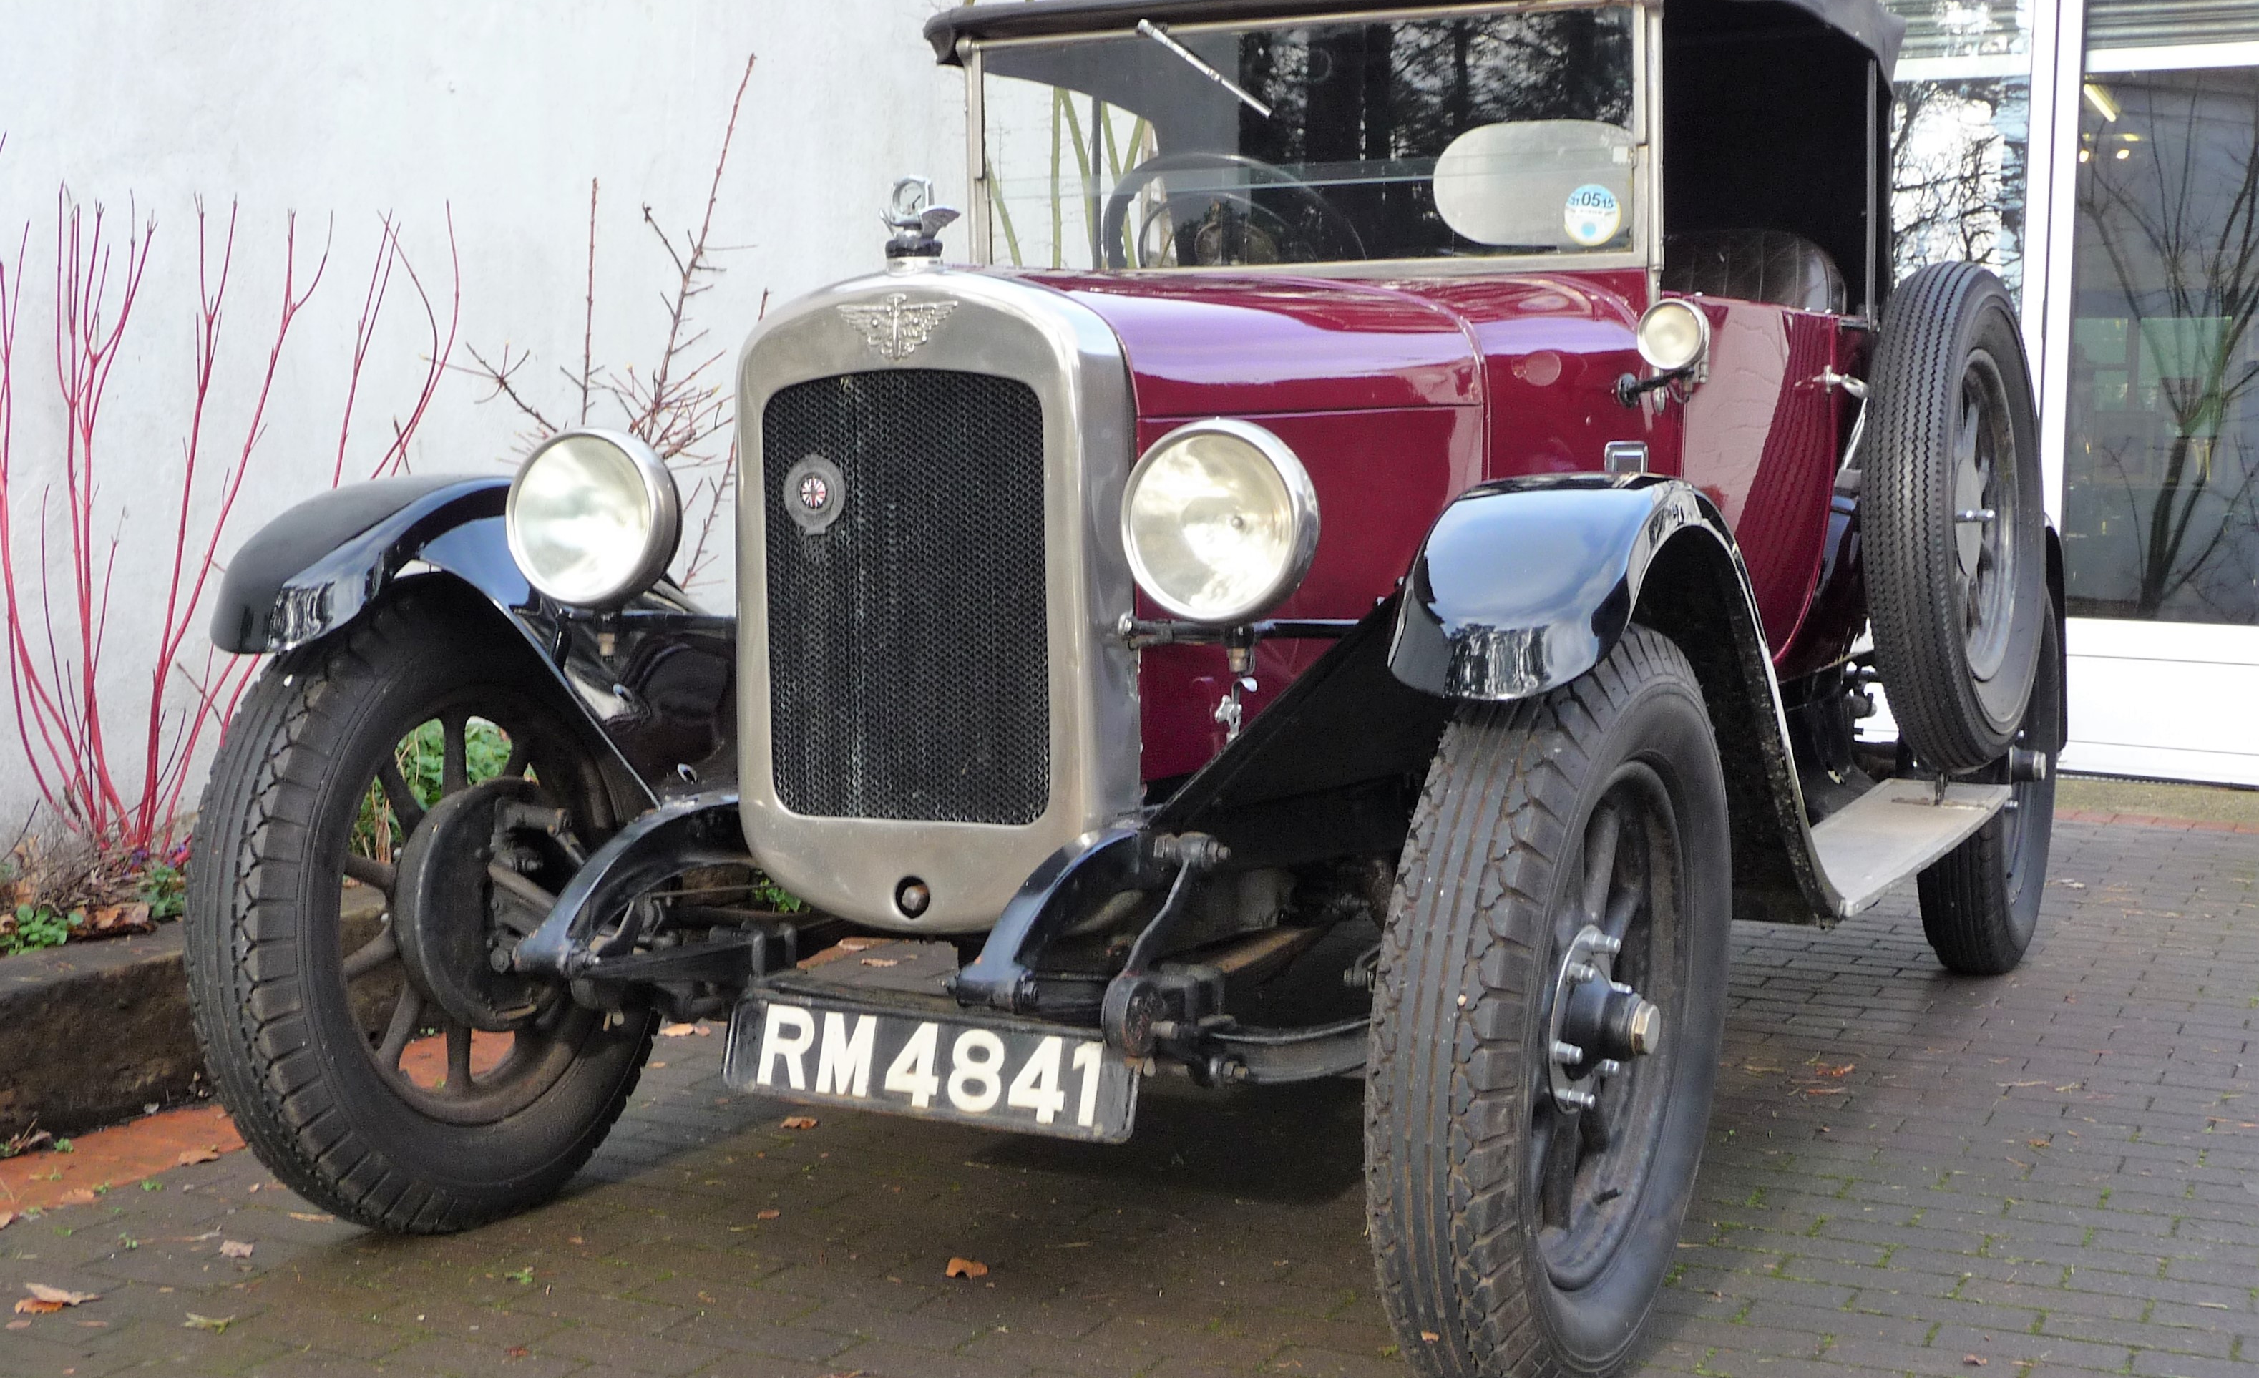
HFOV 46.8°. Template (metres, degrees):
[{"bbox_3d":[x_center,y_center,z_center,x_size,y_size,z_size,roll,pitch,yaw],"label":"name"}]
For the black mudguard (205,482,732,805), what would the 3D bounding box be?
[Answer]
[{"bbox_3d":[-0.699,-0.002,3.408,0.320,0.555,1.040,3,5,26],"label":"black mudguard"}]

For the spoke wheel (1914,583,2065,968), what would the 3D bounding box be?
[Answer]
[{"bbox_3d":[1.696,0.166,5.101,0.155,0.785,0.785,2,4,26],"label":"spoke wheel"}]

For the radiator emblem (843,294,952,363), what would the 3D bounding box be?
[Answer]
[{"bbox_3d":[-0.247,-0.385,2.782,0.147,0.073,0.012,2,4,26],"label":"radiator emblem"}]

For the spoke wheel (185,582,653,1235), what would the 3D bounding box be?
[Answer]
[{"bbox_3d":[-0.831,0.265,3.224,0.158,0.800,0.800,0,3,27],"label":"spoke wheel"}]

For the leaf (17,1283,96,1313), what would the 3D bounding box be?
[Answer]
[{"bbox_3d":[-1.195,0.678,2.905,0.090,0.026,0.060,0,4,-6],"label":"leaf"}]

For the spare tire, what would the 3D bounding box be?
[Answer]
[{"bbox_3d":[1.319,-0.268,4.152,0.148,0.800,0.800,-1,3,29],"label":"spare tire"}]

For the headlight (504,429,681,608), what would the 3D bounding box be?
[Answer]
[{"bbox_3d":[-0.587,-0.196,2.990,0.196,0.198,0.155,2,4,26],"label":"headlight"}]

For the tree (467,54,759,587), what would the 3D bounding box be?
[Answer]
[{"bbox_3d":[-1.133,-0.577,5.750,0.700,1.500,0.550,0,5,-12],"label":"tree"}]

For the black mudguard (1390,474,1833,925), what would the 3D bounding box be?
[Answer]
[{"bbox_3d":[0.544,0.064,2.829,0.285,0.575,1.090,3,5,26],"label":"black mudguard"}]

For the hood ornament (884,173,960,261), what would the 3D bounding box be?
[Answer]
[{"bbox_3d":[-0.229,-0.508,2.810,0.095,0.092,0.058,2,4,26],"label":"hood ornament"}]

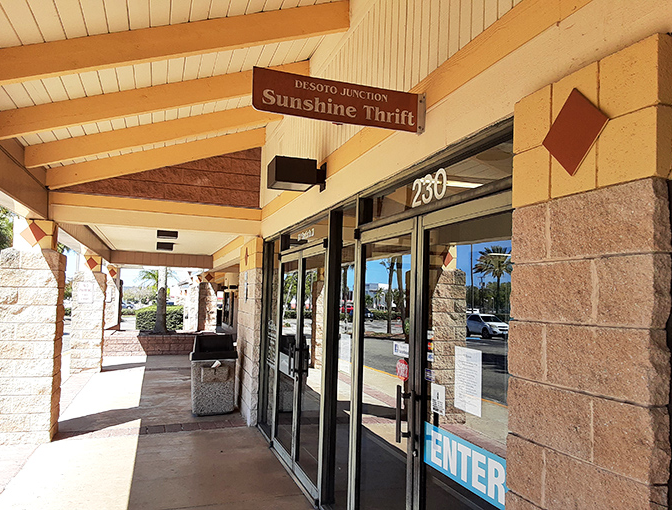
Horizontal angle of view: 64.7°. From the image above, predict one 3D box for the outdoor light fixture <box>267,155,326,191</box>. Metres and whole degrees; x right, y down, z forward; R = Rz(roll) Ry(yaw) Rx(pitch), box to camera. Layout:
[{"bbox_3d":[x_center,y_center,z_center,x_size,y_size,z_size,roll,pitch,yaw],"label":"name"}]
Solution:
[{"bbox_3d":[-0.309,-0.639,4.217,0.400,0.210,0.310,3,-5,-18],"label":"outdoor light fixture"}]

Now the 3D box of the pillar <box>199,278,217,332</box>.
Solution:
[{"bbox_3d":[-4.280,1.597,17.792,0.580,1.900,0.550,3,-5,-18],"label":"pillar"}]

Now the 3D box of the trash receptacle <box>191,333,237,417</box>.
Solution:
[{"bbox_3d":[-1.830,1.749,7.900,0.610,1.120,0.600,4,-5,-20],"label":"trash receptacle"}]

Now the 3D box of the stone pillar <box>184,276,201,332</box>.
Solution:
[{"bbox_3d":[-5.931,2.095,22.384,0.600,2.400,0.550,3,-5,-18],"label":"stone pillar"}]

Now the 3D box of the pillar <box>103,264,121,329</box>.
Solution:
[{"bbox_3d":[-6.945,1.317,16.453,0.600,2.000,0.500,3,-5,-18],"label":"pillar"}]

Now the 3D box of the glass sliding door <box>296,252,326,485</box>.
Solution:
[{"bbox_3d":[-0.237,1.012,4.878,0.070,2.100,0.900,3,-5,-18],"label":"glass sliding door"}]

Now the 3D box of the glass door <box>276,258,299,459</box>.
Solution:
[{"bbox_3d":[-0.516,1.070,5.721,0.070,2.100,0.920,3,-5,-18],"label":"glass door"}]

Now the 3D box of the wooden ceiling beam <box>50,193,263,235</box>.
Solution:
[{"bbox_3d":[-2.204,-0.483,6.692,2.500,0.360,0.200,3,-5,-18],"label":"wooden ceiling beam"}]

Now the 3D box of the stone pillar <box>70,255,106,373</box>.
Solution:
[{"bbox_3d":[-5.247,1.219,11.321,0.600,2.500,0.500,3,-5,-18],"label":"stone pillar"}]

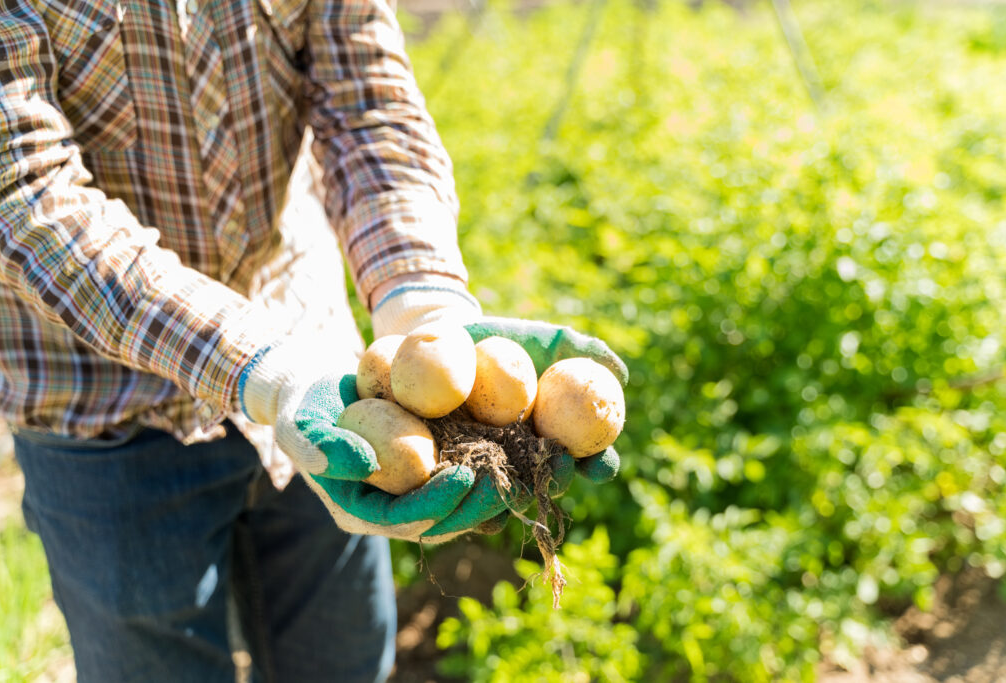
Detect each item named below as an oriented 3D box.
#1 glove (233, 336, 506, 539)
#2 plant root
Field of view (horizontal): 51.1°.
[{"bbox_3d":[-0.098,0.069,0.830,0.205,0.100,0.120,20,25,15],"label":"glove"},{"bbox_3d":[-0.004,0.128,0.830,0.105,0.140,0.085,0,20,0],"label":"plant root"}]

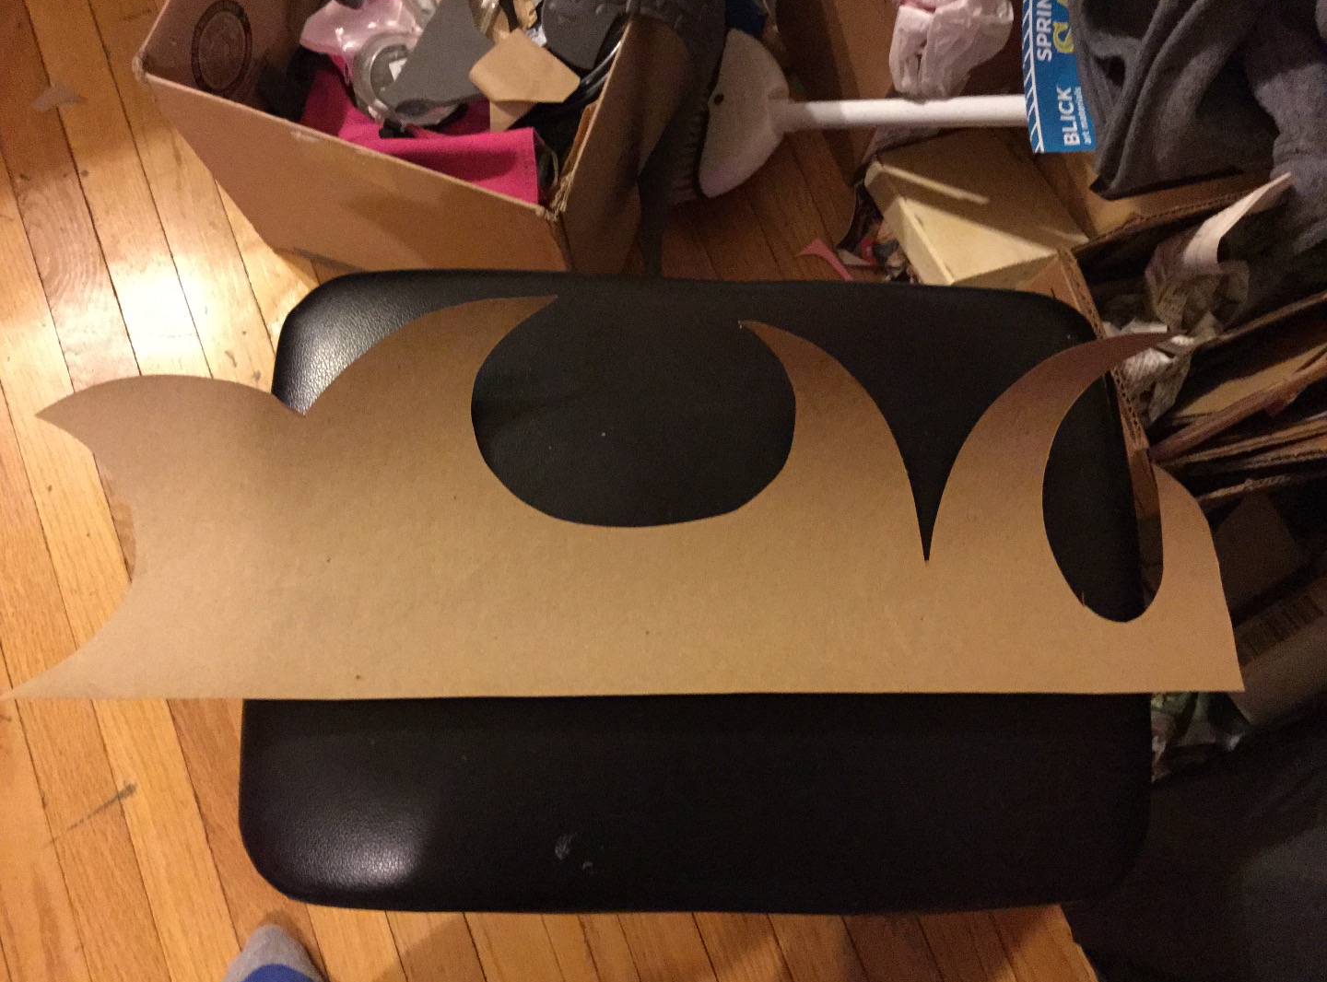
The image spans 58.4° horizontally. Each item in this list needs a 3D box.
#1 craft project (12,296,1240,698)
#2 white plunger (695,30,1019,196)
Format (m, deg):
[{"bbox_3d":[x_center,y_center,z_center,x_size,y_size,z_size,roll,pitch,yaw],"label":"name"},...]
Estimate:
[{"bbox_3d":[-0.012,-0.002,0.616,0.617,0.006,0.212,0,77,-3],"label":"craft project"},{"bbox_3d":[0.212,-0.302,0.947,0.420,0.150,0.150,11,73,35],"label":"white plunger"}]

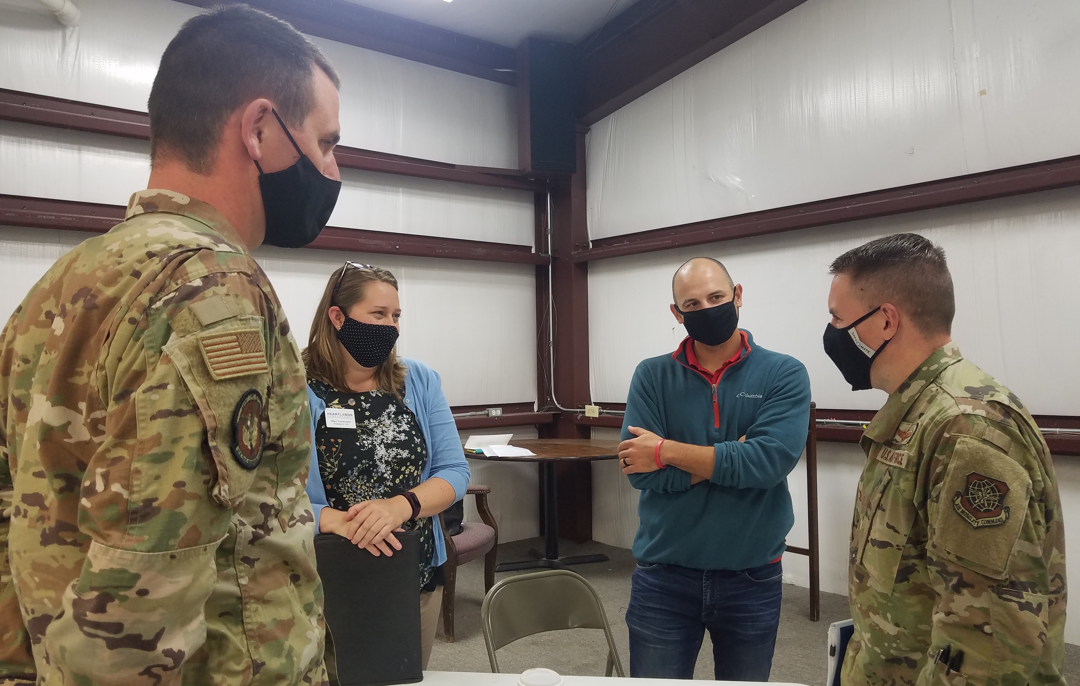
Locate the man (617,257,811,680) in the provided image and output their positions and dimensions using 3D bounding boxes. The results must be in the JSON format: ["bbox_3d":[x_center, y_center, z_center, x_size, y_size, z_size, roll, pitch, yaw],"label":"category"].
[{"bbox_3d":[0.470,0.606,2.190,0.510,1.690,0.370,-1,-1,11],"label":"man"}]

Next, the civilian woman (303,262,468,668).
[{"bbox_3d":[-0.386,0.634,1.930,0.470,1.655,0.370,-1,-1,-14],"label":"civilian woman"}]

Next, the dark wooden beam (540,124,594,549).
[{"bbox_3d":[0.192,-0.045,6.121,0.168,3.022,0.389,0,-2,-40],"label":"dark wooden beam"}]

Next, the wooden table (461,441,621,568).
[{"bbox_3d":[0.068,1.064,5.259,1.150,0.774,1.150,-1,-1,0],"label":"wooden table"}]

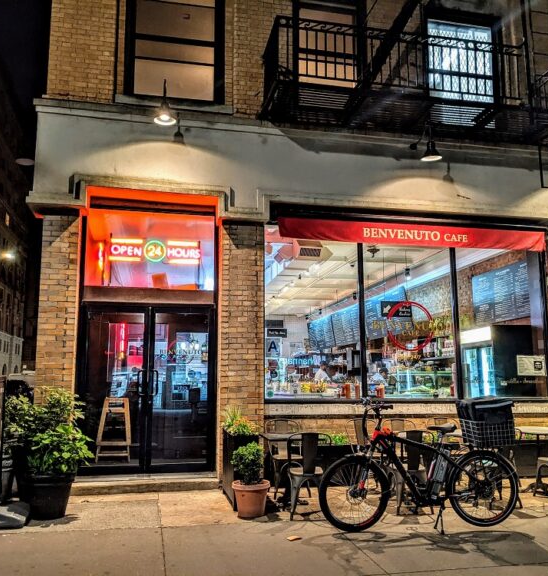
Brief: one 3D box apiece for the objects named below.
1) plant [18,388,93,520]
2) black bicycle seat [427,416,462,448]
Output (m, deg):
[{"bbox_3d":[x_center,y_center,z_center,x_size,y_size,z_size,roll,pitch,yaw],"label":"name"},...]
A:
[{"bbox_3d":[-2.276,1.688,6.214,0.755,1.284,0.735,2,-9,-13],"label":"plant"},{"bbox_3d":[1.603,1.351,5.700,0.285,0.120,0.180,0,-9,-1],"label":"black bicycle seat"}]

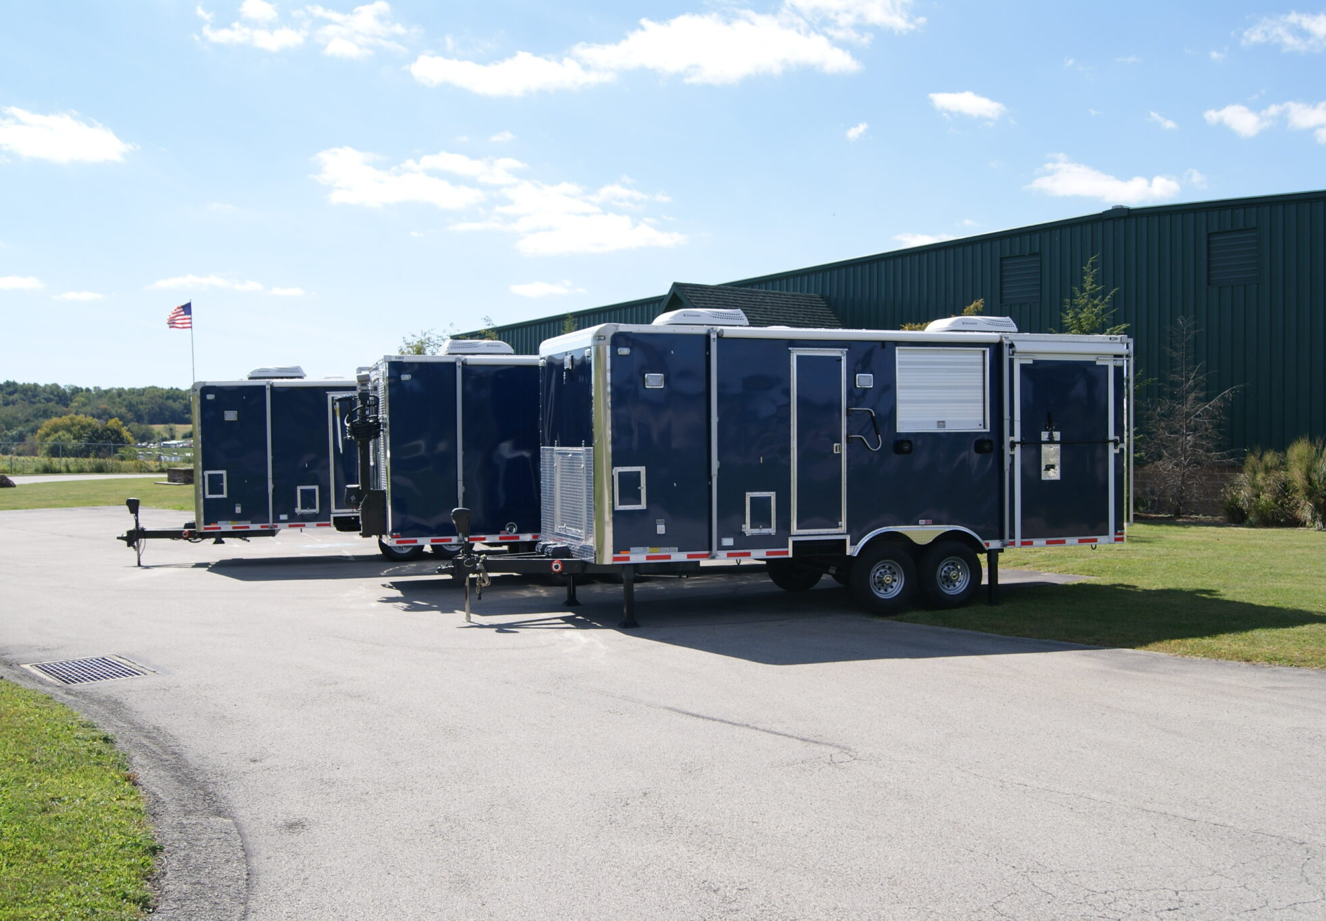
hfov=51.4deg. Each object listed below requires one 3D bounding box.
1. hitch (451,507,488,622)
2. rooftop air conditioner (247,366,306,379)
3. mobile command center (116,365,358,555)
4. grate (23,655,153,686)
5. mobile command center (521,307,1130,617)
[{"bbox_3d":[-2.112,1.138,15.071,0.400,1.260,0.280,-1,1,-20],"label":"hitch"},{"bbox_3d":[-6.770,-1.522,24.196,1.000,0.255,0.720,-2,1,-11],"label":"rooftop air conditioner"},{"bbox_3d":[-5.444,0.025,24.475,8.100,3.410,2.520,-2,1,-11],"label":"mobile command center"},{"bbox_3d":[-4.885,1.813,11.756,0.770,0.060,1.310,-1,1,-40],"label":"grate"},{"bbox_3d":[1.377,-0.017,16.289,8.080,3.460,2.520,-1,1,-20],"label":"mobile command center"}]

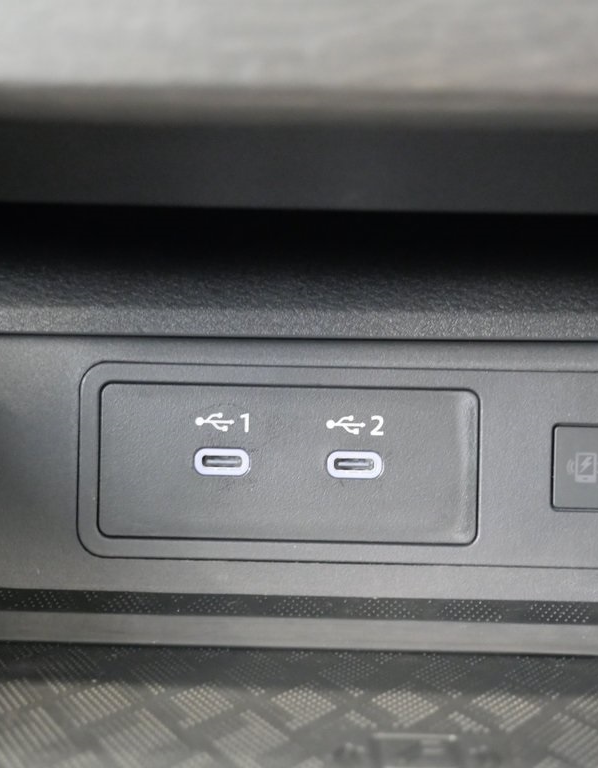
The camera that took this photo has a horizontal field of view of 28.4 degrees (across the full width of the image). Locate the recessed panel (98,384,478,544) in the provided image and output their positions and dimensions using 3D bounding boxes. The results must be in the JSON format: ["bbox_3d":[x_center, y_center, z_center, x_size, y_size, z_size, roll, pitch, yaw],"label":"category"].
[{"bbox_3d":[-0.002,0.017,0.253,0.081,0.033,0.006,1,0,1],"label":"recessed panel"}]

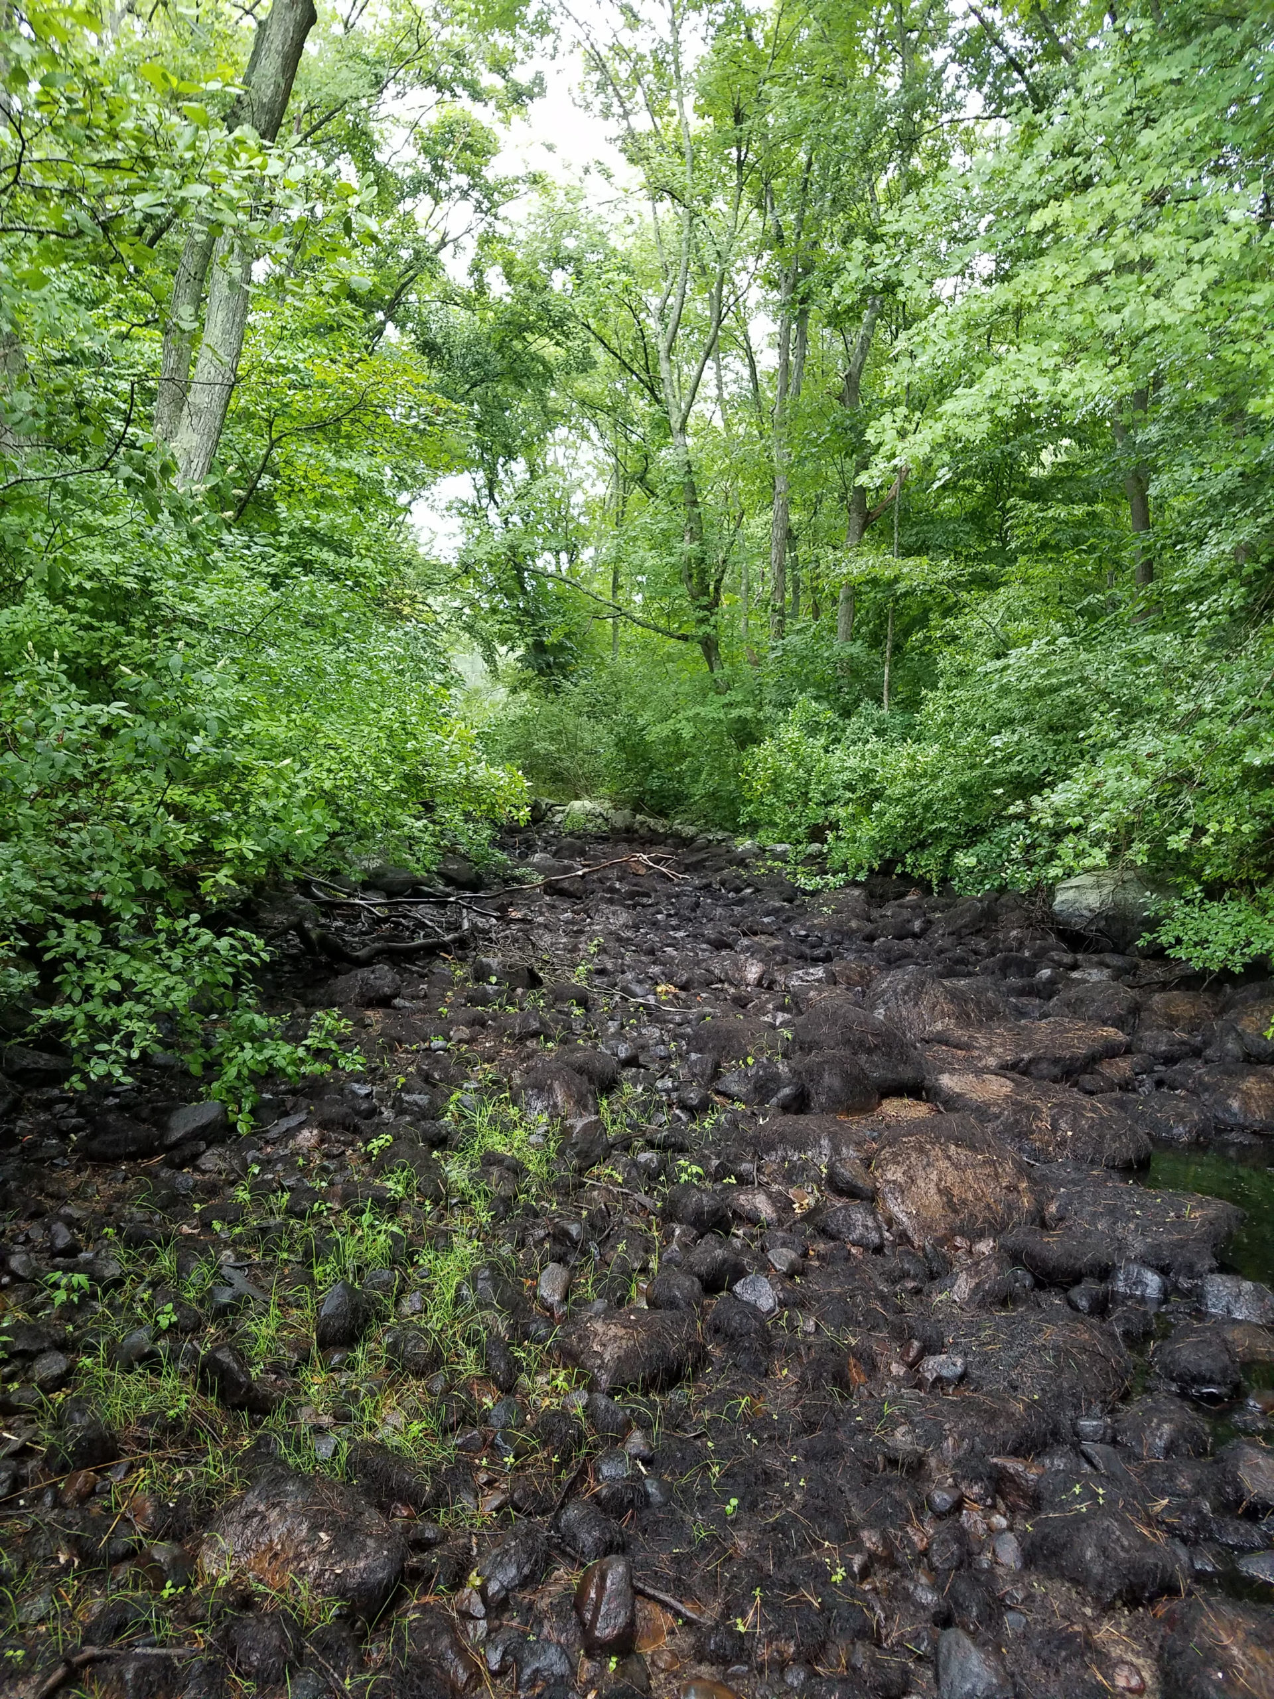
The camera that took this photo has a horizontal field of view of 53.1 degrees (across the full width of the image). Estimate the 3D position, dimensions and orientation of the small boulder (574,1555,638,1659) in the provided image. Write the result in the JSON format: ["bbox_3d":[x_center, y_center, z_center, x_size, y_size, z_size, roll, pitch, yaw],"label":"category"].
[{"bbox_3d":[-0.054,1.279,2.166,0.105,0.108,0.173,1,5,0],"label":"small boulder"}]

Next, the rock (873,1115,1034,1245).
[{"bbox_3d":[1.015,1.062,4.095,0.513,0.328,0.436,1,4,10],"label":"rock"}]

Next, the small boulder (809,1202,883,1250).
[{"bbox_3d":[0.633,1.137,3.856,0.217,0.138,0.152,0,4,0],"label":"small boulder"}]

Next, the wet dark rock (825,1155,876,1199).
[{"bbox_3d":[0.752,1.129,4.397,0.197,0.138,0.158,0,4,0],"label":"wet dark rock"}]

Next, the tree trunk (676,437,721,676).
[{"bbox_3d":[0.899,-4.378,19.000,0.600,3.498,0.500,1,5,0],"label":"tree trunk"}]

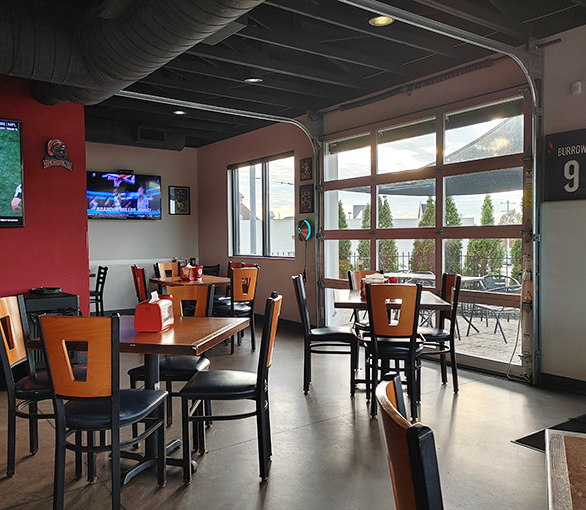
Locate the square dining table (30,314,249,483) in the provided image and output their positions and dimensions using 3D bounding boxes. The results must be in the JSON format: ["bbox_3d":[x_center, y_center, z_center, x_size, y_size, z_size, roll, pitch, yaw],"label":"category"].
[{"bbox_3d":[-0.751,0.760,2.737,0.845,0.742,0.845,0,2,12],"label":"square dining table"}]

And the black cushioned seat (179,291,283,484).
[{"bbox_3d":[-0.305,0.674,2.686,0.499,0.906,0.430,-1,2,3],"label":"black cushioned seat"}]

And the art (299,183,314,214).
[{"bbox_3d":[0.183,-0.699,6.447,0.030,0.351,0.282,-2,2,-38],"label":"art"}]

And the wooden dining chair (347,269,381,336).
[{"bbox_3d":[0.735,0.605,4.412,0.430,0.906,0.499,-1,2,-20],"label":"wooden dining chair"}]

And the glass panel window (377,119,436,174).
[{"bbox_3d":[1.104,-1.061,5.049,0.040,0.460,0.756,-2,3,-36],"label":"glass panel window"}]

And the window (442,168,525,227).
[{"bbox_3d":[1.685,-0.491,4.579,0.040,0.479,0.791,-2,2,-37],"label":"window"}]

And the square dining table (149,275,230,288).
[{"bbox_3d":[-1.103,0.650,5.877,0.830,0.730,0.830,-2,3,-36],"label":"square dining table"}]

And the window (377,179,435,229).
[{"bbox_3d":[1.110,-0.499,5.072,0.040,0.477,0.756,-2,3,-36],"label":"window"}]

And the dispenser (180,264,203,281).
[{"bbox_3d":[-1.161,0.206,5.829,0.150,0.160,0.200,-2,3,-36],"label":"dispenser"}]

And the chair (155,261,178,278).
[{"bbox_3d":[-1.478,0.561,6.601,0.499,0.906,0.430,1,3,44],"label":"chair"}]

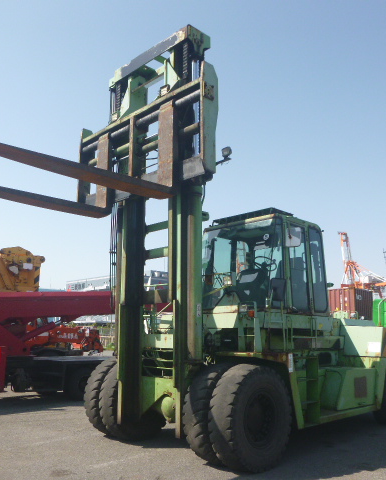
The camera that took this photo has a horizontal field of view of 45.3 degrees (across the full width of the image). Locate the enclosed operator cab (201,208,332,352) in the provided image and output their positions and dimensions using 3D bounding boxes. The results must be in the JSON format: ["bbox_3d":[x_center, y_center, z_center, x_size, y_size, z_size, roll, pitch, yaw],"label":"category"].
[{"bbox_3d":[1.286,0.634,8.194,1.344,1.944,1.680,11,-16,-43],"label":"enclosed operator cab"}]

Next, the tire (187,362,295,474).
[{"bbox_3d":[0.571,2.127,5.646,1.200,1.200,0.780,11,-16,-43],"label":"tire"}]

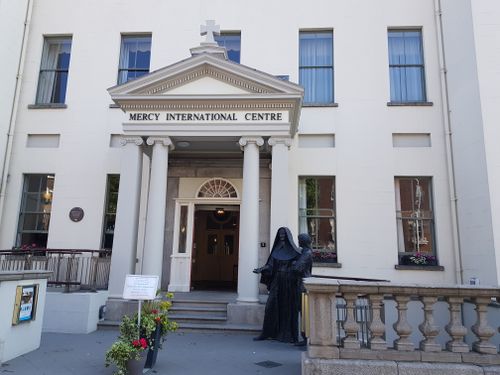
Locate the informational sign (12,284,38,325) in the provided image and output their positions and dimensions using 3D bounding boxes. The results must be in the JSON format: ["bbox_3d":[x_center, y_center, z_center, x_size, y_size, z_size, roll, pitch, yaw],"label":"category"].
[{"bbox_3d":[-3.174,1.663,5.357,0.078,0.536,0.451,1,-11,0],"label":"informational sign"}]

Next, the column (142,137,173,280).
[{"bbox_3d":[-2.075,0.651,8.431,0.564,3.617,0.508,1,-11,4],"label":"column"}]

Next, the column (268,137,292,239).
[{"bbox_3d":[0.656,0.677,8.243,0.543,3.617,0.479,1,-11,4],"label":"column"}]

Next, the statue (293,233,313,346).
[{"bbox_3d":[0.918,1.745,6.513,0.451,1.861,0.493,-2,-11,15],"label":"statue"}]

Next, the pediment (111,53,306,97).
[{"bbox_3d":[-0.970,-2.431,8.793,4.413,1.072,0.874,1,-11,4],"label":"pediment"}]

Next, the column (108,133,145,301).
[{"bbox_3d":[-2.712,0.642,8.457,0.543,3.617,0.479,1,-11,4],"label":"column"}]

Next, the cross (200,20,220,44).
[{"bbox_3d":[-0.940,-3.723,9.053,0.472,0.649,0.155,1,-11,4],"label":"cross"}]

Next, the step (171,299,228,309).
[{"bbox_3d":[-1.058,2.552,8.206,1.311,0.155,0.338,1,-11,4],"label":"step"}]

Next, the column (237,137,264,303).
[{"bbox_3d":[0.022,0.673,8.297,0.564,3.617,0.508,1,-11,4],"label":"column"}]

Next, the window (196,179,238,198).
[{"bbox_3d":[-0.892,0.023,10.520,1.184,0.578,0.113,1,-11,4],"label":"window"}]

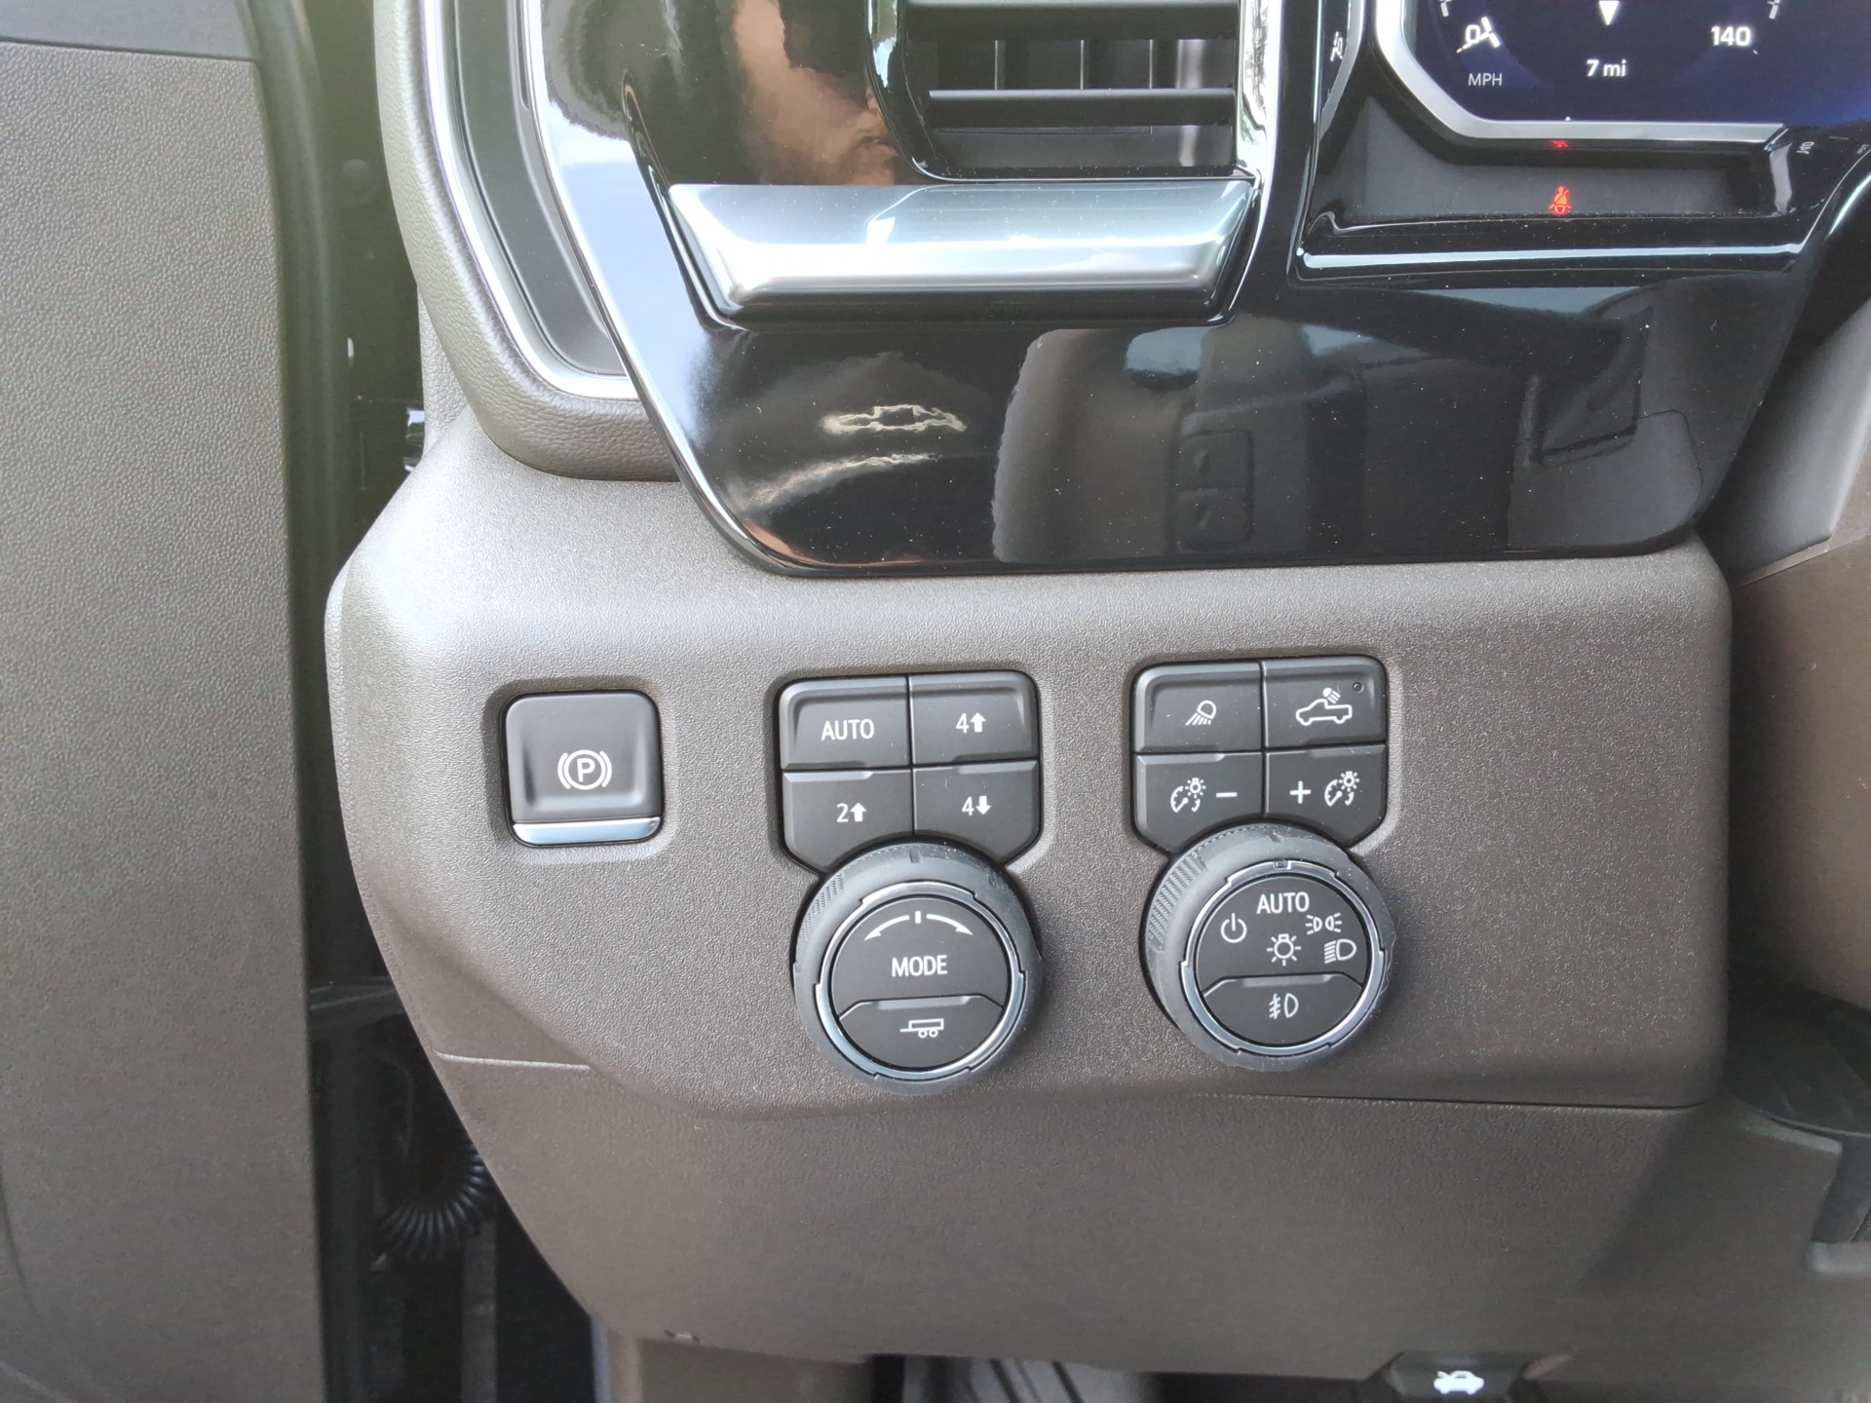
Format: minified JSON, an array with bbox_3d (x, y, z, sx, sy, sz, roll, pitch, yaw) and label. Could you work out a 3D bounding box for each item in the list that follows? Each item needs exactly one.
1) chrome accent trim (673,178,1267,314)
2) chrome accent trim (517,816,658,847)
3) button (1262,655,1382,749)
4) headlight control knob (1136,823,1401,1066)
[{"bbox_3d":[0.005,-0.089,0.294,0.112,0.022,0.018,-2,2,-4],"label":"chrome accent trim"},{"bbox_3d":[-0.066,0.025,0.287,0.028,0.004,0.005,-2,2,-4],"label":"chrome accent trim"},{"bbox_3d":[0.076,0.000,0.297,0.023,0.017,0.007,-2,2,-4],"label":"button"},{"bbox_3d":[0.064,0.047,0.287,0.044,0.044,0.019,-2,2,-4],"label":"headlight control knob"}]

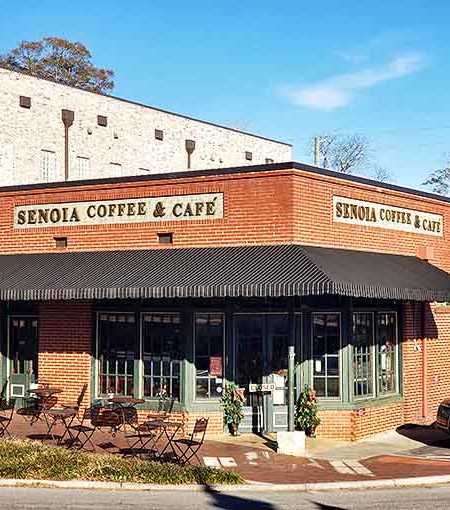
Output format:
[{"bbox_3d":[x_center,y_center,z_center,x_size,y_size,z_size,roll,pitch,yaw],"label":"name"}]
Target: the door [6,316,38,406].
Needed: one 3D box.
[{"bbox_3d":[-4.589,2.436,23.150,1.020,2.090,0.100,-2,-3,33],"label":"door"}]

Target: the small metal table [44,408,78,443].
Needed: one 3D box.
[{"bbox_3d":[-3.336,3.485,20.700,0.700,0.680,0.700,0,-2,0],"label":"small metal table"}]

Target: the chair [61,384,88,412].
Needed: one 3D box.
[{"bbox_3d":[-3.212,3.191,21.800,0.520,0.840,0.420,0,-2,-13],"label":"chair"}]

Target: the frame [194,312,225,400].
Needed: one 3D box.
[{"bbox_3d":[-0.326,2.154,21.548,0.674,1.858,0.100,0,-2,-11],"label":"frame"}]

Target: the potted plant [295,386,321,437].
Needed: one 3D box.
[{"bbox_3d":[1.704,3.194,20.850,0.520,1.030,0.500,1,-3,-9],"label":"potted plant"}]

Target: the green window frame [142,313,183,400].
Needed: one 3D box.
[{"bbox_3d":[-1.325,2.172,21.841,1.055,1.862,0.100,-2,-3,30],"label":"green window frame"}]

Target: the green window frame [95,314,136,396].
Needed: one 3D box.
[{"bbox_3d":[-2.326,2.135,21.700,1.070,1.820,0.120,-2,-3,33],"label":"green window frame"}]

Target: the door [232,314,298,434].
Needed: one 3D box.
[{"bbox_3d":[0.859,2.464,21.150,1.380,2.470,0.100,1,-3,-9],"label":"door"}]

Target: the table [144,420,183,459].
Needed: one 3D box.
[{"bbox_3d":[-1.159,3.545,19.500,0.700,0.680,0.700,0,-2,0],"label":"table"}]

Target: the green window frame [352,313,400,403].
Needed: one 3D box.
[{"bbox_3d":[3.369,2.252,22.922,0.100,1.943,2.097,-2,-3,37],"label":"green window frame"}]

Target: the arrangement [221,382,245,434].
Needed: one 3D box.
[{"bbox_3d":[0.177,3.207,21.300,0.480,1.080,0.480,0,-2,0],"label":"arrangement"}]

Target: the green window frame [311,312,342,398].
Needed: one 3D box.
[{"bbox_3d":[2.107,2.086,21.200,0.630,1.790,0.120,1,-3,-9],"label":"green window frame"}]

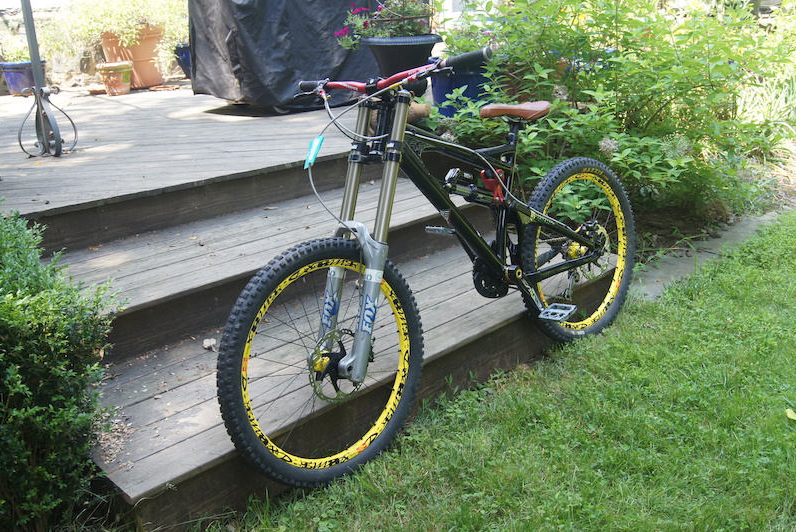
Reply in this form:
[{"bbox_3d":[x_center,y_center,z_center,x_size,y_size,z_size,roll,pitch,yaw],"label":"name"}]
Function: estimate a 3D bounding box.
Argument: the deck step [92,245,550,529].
[{"bbox_3d":[-0.076,0.285,2.646,2.150,0.200,0.690,-19,26,-41],"label":"deck step"}]

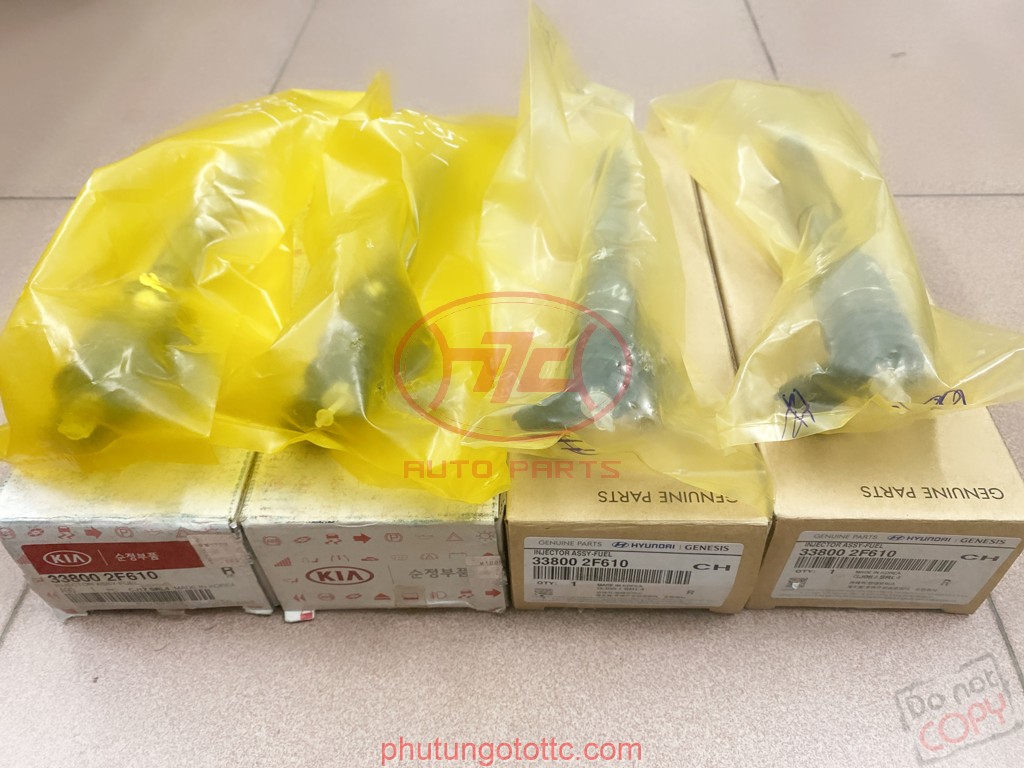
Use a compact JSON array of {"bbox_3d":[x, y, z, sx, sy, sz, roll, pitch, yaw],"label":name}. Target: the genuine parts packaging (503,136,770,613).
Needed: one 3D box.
[{"bbox_3d":[0.048,-0.023,0.371,0.089,0.068,0.248,0,48,2],"label":"genuine parts packaging"}]

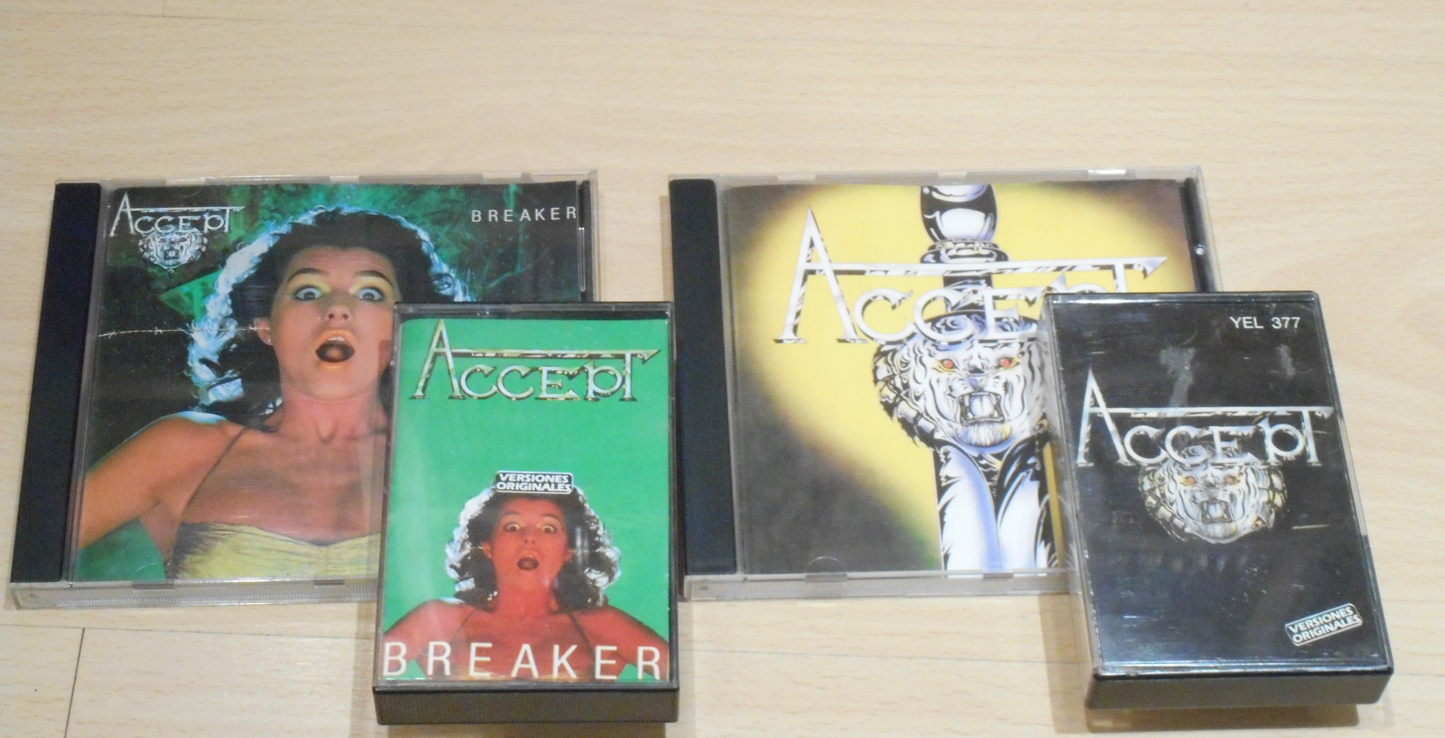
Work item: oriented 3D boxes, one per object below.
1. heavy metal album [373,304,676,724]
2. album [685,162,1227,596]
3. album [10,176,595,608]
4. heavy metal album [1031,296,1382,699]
[{"bbox_3d":[-0.046,0.033,0.673,0.070,0.017,0.109,0,55,-2],"label":"heavy metal album"},{"bbox_3d":[0.059,0.001,0.715,0.142,0.010,0.124,-1,55,-3],"label":"album"},{"bbox_3d":[-0.102,0.003,0.709,0.142,0.010,0.124,-1,55,-3],"label":"album"},{"bbox_3d":[0.118,0.030,0.680,0.070,0.017,0.109,-1,55,-2],"label":"heavy metal album"}]

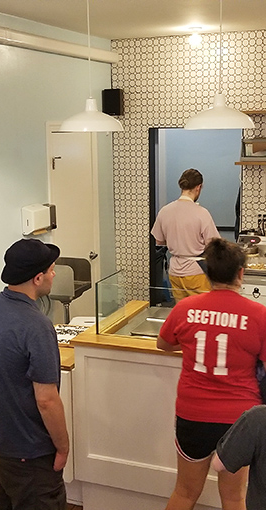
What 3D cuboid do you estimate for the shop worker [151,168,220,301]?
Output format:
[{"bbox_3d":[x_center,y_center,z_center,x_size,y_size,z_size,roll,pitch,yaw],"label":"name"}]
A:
[{"bbox_3d":[0.397,0.221,3.903,0.500,1.740,0.400,3,10,18],"label":"shop worker"}]

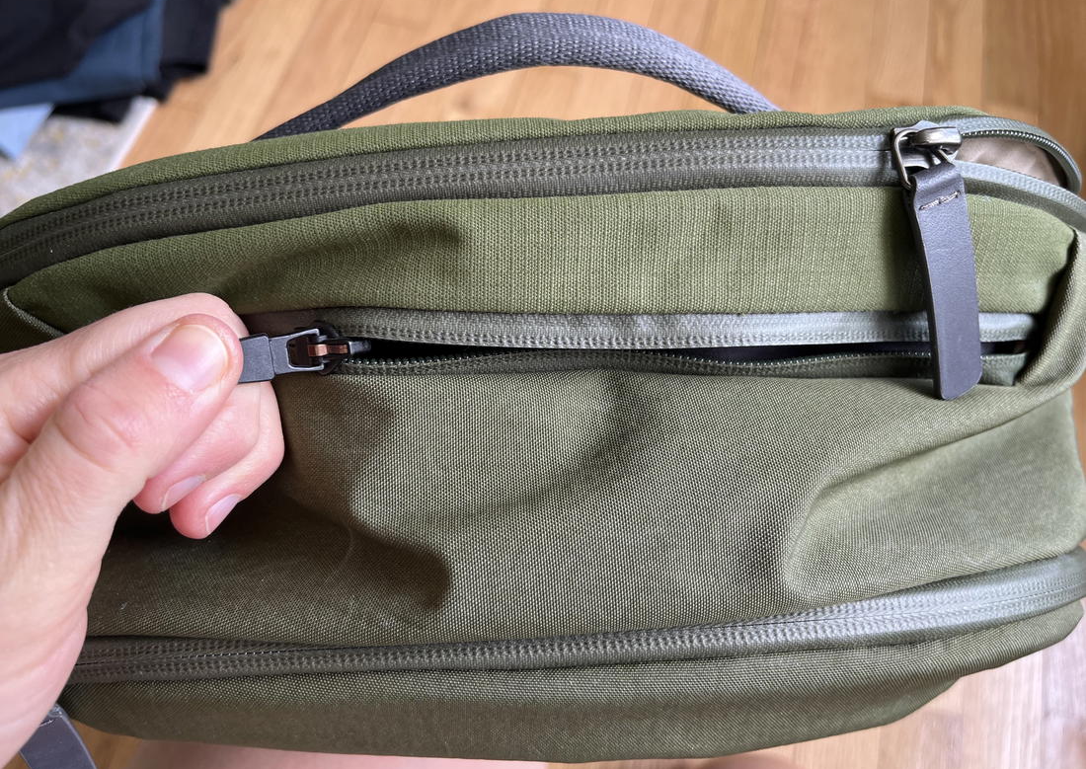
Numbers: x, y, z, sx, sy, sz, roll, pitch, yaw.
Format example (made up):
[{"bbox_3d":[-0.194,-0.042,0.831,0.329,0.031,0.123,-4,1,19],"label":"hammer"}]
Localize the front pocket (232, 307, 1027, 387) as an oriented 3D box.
[{"bbox_3d":[0.028,-0.008,0.182,0.183,0.020,0.019,-1,96,-9],"label":"front pocket"}]

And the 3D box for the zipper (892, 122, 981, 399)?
[{"bbox_3d":[0.092,-0.028,0.189,0.017,0.013,0.064,-8,92,-5],"label":"zipper"}]

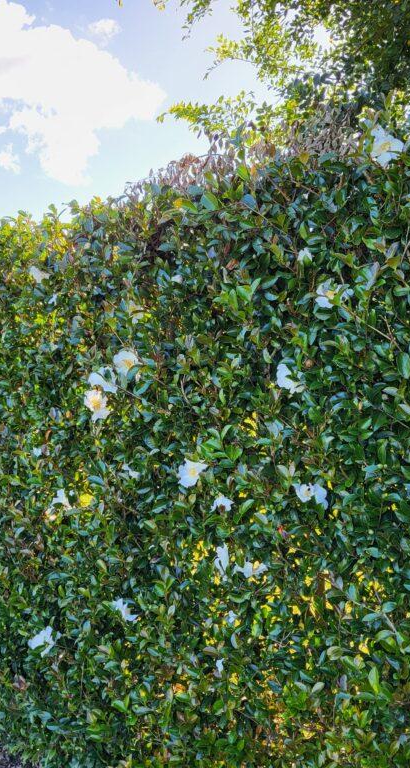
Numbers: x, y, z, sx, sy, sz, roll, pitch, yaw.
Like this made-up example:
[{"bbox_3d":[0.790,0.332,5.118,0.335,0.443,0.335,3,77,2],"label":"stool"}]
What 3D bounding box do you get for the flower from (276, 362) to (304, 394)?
[{"bbox_3d":[0.203,-0.013,1.845,0.070,0.075,0.045,0,-6,30],"label":"flower"}]

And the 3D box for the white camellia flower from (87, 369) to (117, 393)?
[{"bbox_3d":[-0.301,-0.010,2.262,0.078,0.066,0.045,0,0,18],"label":"white camellia flower"}]

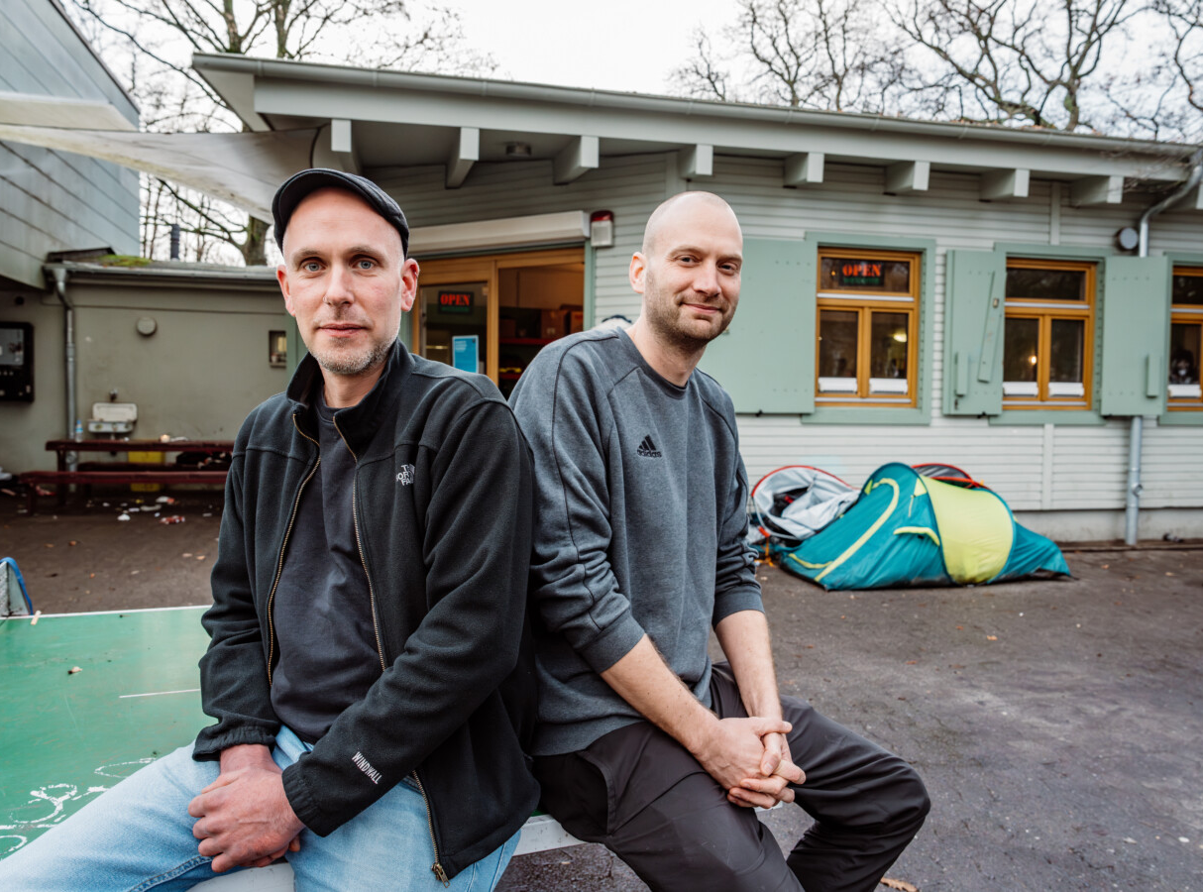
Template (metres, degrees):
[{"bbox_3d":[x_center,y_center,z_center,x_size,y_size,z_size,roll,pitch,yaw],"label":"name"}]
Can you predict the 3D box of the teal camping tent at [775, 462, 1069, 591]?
[{"bbox_3d":[2.468,0.559,7.150,2.120,0.875,1.200,0,3,-13],"label":"teal camping tent"}]

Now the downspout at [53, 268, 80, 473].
[{"bbox_3d":[-7.451,-0.908,12.377,0.220,3.130,0.360,0,3,-17],"label":"downspout"}]

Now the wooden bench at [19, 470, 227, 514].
[{"bbox_3d":[-5.286,0.547,10.411,2.550,0.445,0.400,0,3,-12],"label":"wooden bench"}]

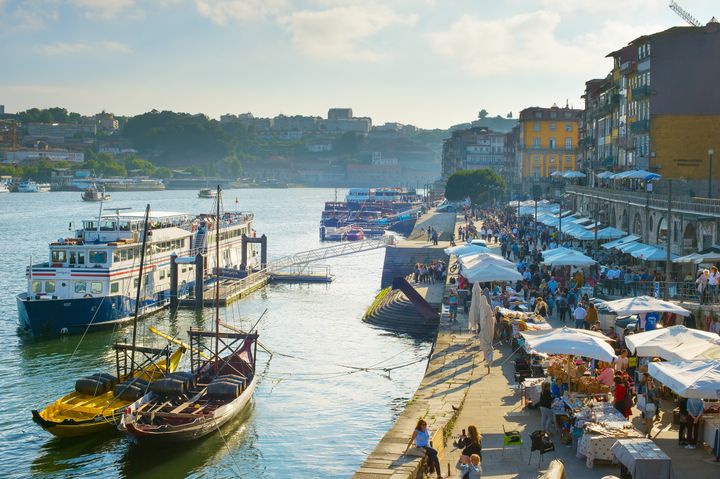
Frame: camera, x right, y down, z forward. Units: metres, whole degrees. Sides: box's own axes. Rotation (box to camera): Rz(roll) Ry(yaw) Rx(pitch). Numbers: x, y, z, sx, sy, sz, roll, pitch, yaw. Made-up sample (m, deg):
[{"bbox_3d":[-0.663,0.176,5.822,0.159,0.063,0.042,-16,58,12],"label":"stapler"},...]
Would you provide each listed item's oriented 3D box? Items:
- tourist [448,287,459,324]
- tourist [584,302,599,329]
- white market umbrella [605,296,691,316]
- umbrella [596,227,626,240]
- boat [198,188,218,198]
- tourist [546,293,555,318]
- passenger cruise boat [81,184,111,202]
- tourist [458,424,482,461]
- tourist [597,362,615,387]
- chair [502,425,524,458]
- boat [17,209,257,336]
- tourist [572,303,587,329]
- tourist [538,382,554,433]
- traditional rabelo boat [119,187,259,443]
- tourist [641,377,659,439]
[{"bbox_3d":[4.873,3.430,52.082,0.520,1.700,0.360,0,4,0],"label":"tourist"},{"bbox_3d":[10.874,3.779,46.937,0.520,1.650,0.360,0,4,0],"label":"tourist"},{"bbox_3d":[12.083,3.829,42.000,3.050,2.740,3.050,0,4,6],"label":"white market umbrella"},{"bbox_3d":[22.077,0.564,89.500,3.100,2.900,3.100,0,4,6],"label":"umbrella"},{"bbox_3d":[-84.305,-25.710,552.432,4.500,5.200,13.000,-4,5,-45],"label":"boat"},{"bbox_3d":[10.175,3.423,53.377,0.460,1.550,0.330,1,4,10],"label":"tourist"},{"bbox_3d":[-95.107,-16.752,360.000,4.200,6.200,12.000,4,5,37],"label":"passenger cruise boat"},{"bbox_3d":[3.144,6.052,28.202,0.500,1.660,0.500,2,4,20],"label":"tourist"},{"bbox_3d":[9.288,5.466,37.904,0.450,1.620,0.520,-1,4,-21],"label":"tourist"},{"bbox_3d":[4.348,5.703,28.400,0.560,0.820,0.540,0,4,6],"label":"chair"},{"bbox_3d":[-18.992,1.136,97.206,6.600,8.900,50.000,0,4,7],"label":"boat"},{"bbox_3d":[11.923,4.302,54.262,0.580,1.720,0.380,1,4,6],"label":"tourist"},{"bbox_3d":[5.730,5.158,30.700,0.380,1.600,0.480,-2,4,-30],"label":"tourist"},{"bbox_3d":[-8.362,3.109,49.300,4.200,11.300,13.400,1,4,18],"label":"traditional rabelo boat"},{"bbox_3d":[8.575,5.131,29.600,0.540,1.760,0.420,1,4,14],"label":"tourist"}]

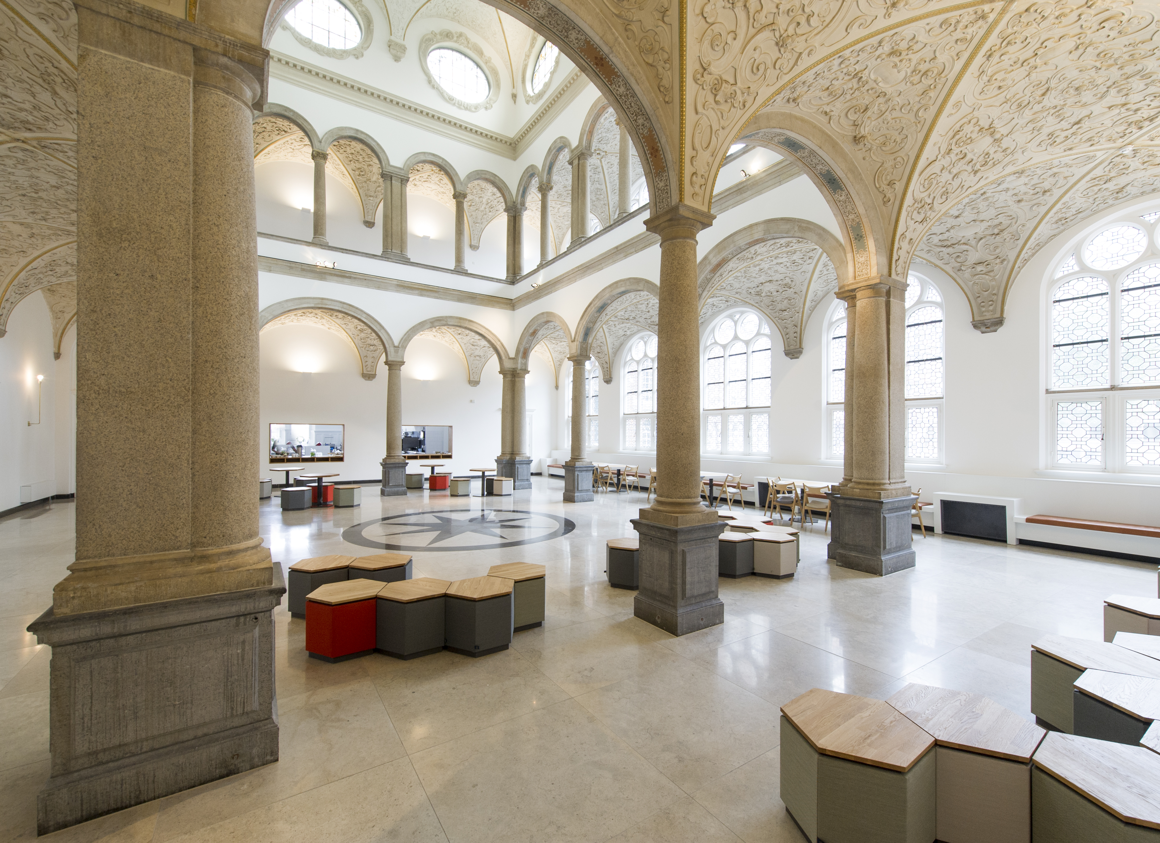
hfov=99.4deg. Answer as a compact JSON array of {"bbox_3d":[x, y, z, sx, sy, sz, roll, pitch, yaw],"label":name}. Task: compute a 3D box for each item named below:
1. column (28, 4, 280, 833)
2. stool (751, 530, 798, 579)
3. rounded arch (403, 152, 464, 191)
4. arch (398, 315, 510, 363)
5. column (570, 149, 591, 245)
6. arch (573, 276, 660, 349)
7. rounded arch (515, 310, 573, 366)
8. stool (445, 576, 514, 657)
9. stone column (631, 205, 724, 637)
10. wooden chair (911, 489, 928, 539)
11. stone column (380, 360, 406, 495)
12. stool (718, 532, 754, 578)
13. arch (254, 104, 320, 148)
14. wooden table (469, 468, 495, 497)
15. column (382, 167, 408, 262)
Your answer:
[{"bbox_3d":[-2.151,-0.099,2.710,0.899,3.696,0.899,1,-2,-33],"label":"column"},{"bbox_3d":[2.293,1.595,5.897,0.600,0.430,0.520,1,-2,-33],"label":"stool"},{"bbox_3d":[-4.322,-7.357,14.458,1.764,0.924,0.370,1,-2,-33],"label":"rounded arch"},{"bbox_3d":[-3.705,-2.373,14.736,3.410,1.512,0.454,1,-2,-33],"label":"arch"},{"bbox_3d":[0.022,-5.737,12.767,0.400,2.469,0.800,1,-2,-33],"label":"column"},{"bbox_3d":[1.031,-2.459,11.171,0.400,1.500,3.500,1,-2,-33],"label":"arch"},{"bbox_3d":[-0.955,-2.361,14.167,0.400,1.470,3.500,1,-2,-33],"label":"rounded arch"},{"bbox_3d":[-0.793,1.562,3.976,0.581,0.455,0.505,1,-2,-35],"label":"stool"},{"bbox_3d":[0.910,-0.038,4.544,0.624,3.694,0.624,1,-2,-34],"label":"stone column"},{"bbox_3d":[5.296,1.506,8.049,0.520,0.780,0.500,1,-2,-33],"label":"wooden chair"},{"bbox_3d":[-5.184,0.191,13.691,0.596,3.713,0.596,1,-2,-33],"label":"stone column"},{"bbox_3d":[1.824,1.622,6.020,0.581,0.455,0.505,1,-2,-31],"label":"stool"},{"bbox_3d":[-7.538,-7.467,12.460,1.740,0.940,0.360,1,-2,-33],"label":"arch"},{"bbox_3d":[-2.581,1.684,13.229,0.750,0.740,0.750,1,-2,-33],"label":"wooden table"},{"bbox_3d":[-5.148,-5.725,13.743,0.694,2.354,0.362,1,-2,-34],"label":"column"}]

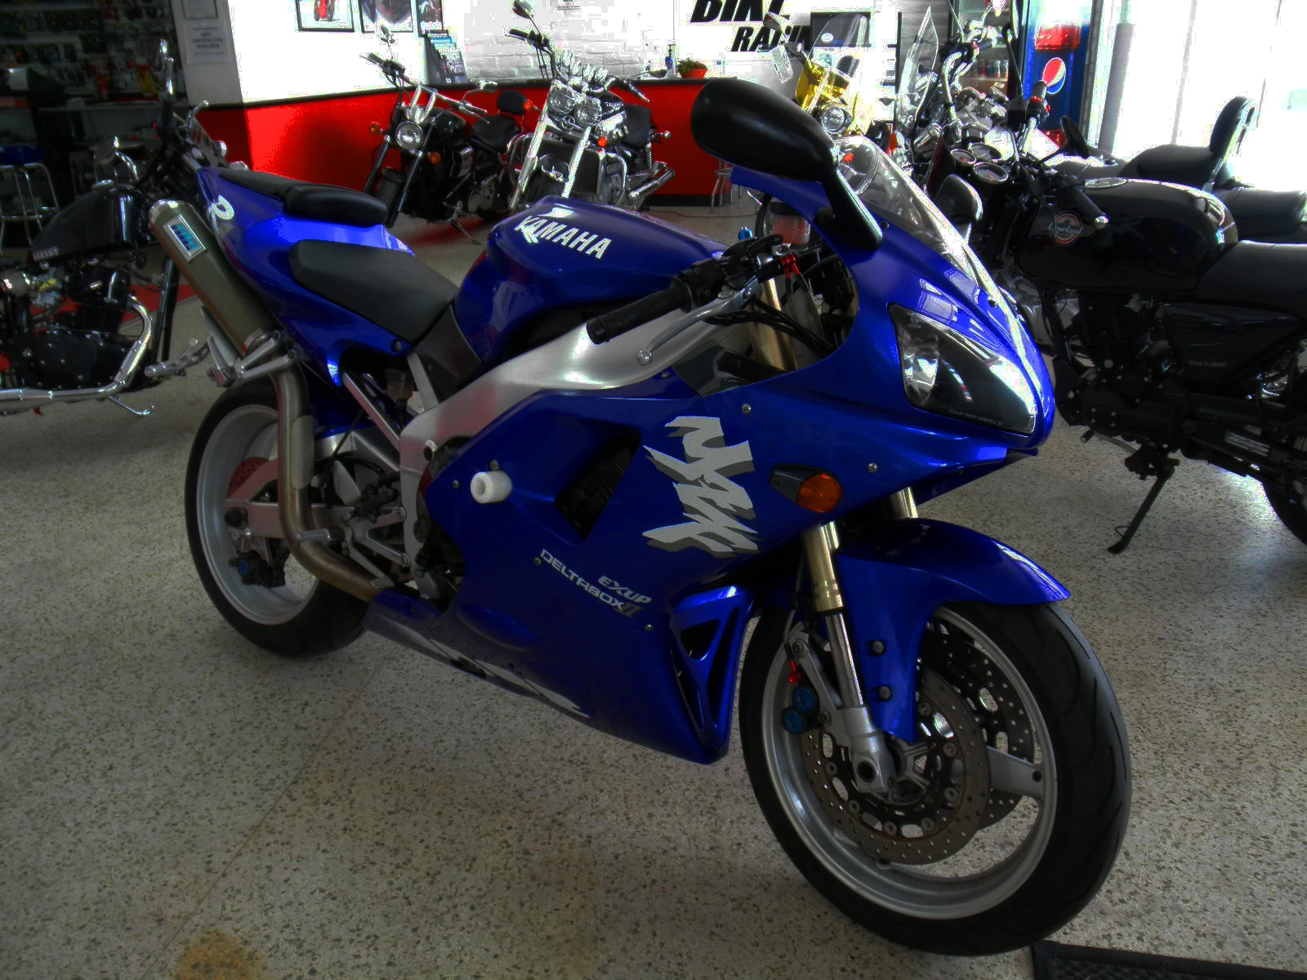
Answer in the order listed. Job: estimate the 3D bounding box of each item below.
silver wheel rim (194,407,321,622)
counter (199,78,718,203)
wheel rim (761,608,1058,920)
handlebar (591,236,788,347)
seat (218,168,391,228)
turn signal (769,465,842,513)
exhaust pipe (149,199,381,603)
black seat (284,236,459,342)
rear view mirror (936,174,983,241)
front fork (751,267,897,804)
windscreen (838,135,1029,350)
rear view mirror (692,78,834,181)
[{"bbox_3d":[-0.772,0.048,2.269,0.462,0.462,0.172,15,11,32],"label":"silver wheel rim"},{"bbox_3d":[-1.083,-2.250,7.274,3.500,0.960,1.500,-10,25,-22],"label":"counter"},{"bbox_3d":[0.371,0.361,1.512,0.465,0.465,0.108,17,16,41],"label":"wheel rim"},{"bbox_3d":[0.044,-0.273,1.435,0.295,0.085,0.090,-25,22,-18],"label":"handlebar"},{"bbox_3d":[-0.707,-0.600,2.170,0.550,0.100,0.210,20,15,32],"label":"seat"},{"bbox_3d":[0.188,-0.001,1.302,0.095,0.060,0.065,15,12,33],"label":"turn signal"},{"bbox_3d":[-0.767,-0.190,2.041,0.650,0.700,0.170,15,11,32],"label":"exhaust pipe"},{"bbox_3d":[-0.516,-0.388,2.052,0.480,0.140,0.270,22,16,32],"label":"black seat"},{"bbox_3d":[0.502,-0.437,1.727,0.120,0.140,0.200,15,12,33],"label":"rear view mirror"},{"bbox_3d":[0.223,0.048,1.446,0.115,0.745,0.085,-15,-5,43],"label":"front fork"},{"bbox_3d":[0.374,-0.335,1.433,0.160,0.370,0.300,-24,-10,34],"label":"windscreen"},{"bbox_3d":[0.130,-0.432,1.265,0.185,0.105,0.085,0,13,-43],"label":"rear view mirror"}]

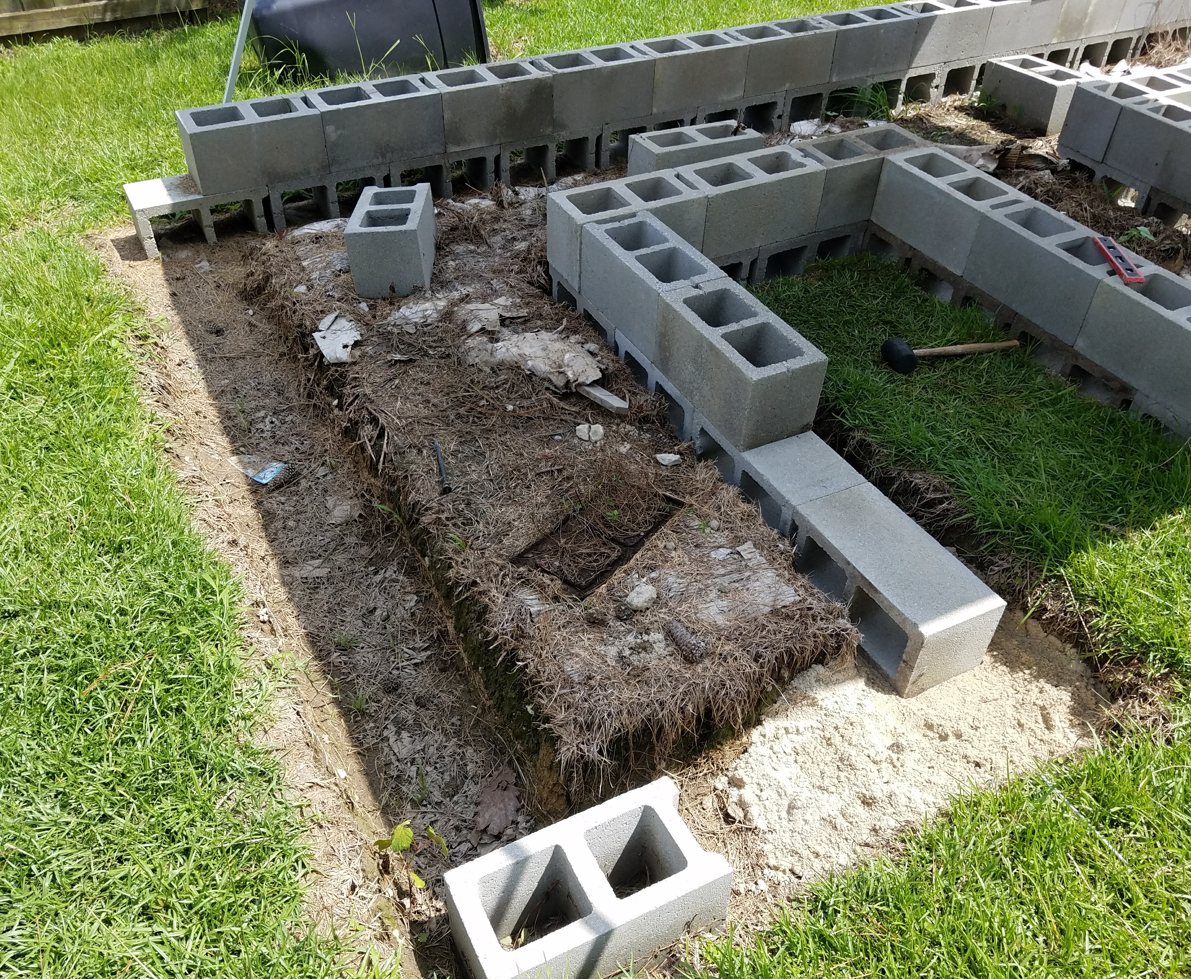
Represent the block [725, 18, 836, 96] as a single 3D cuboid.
[{"bbox_3d":[0.697,-1.668,3.781,0.397,0.195,0.194,-18,45,-21],"label":"block"}]

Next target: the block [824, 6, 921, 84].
[{"bbox_3d":[1.056,-1.792,3.944,0.397,0.194,0.194,-18,44,-20],"label":"block"}]

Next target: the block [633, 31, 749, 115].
[{"bbox_3d":[0.344,-1.552,3.642,0.397,0.195,0.194,-18,45,-21],"label":"block"}]

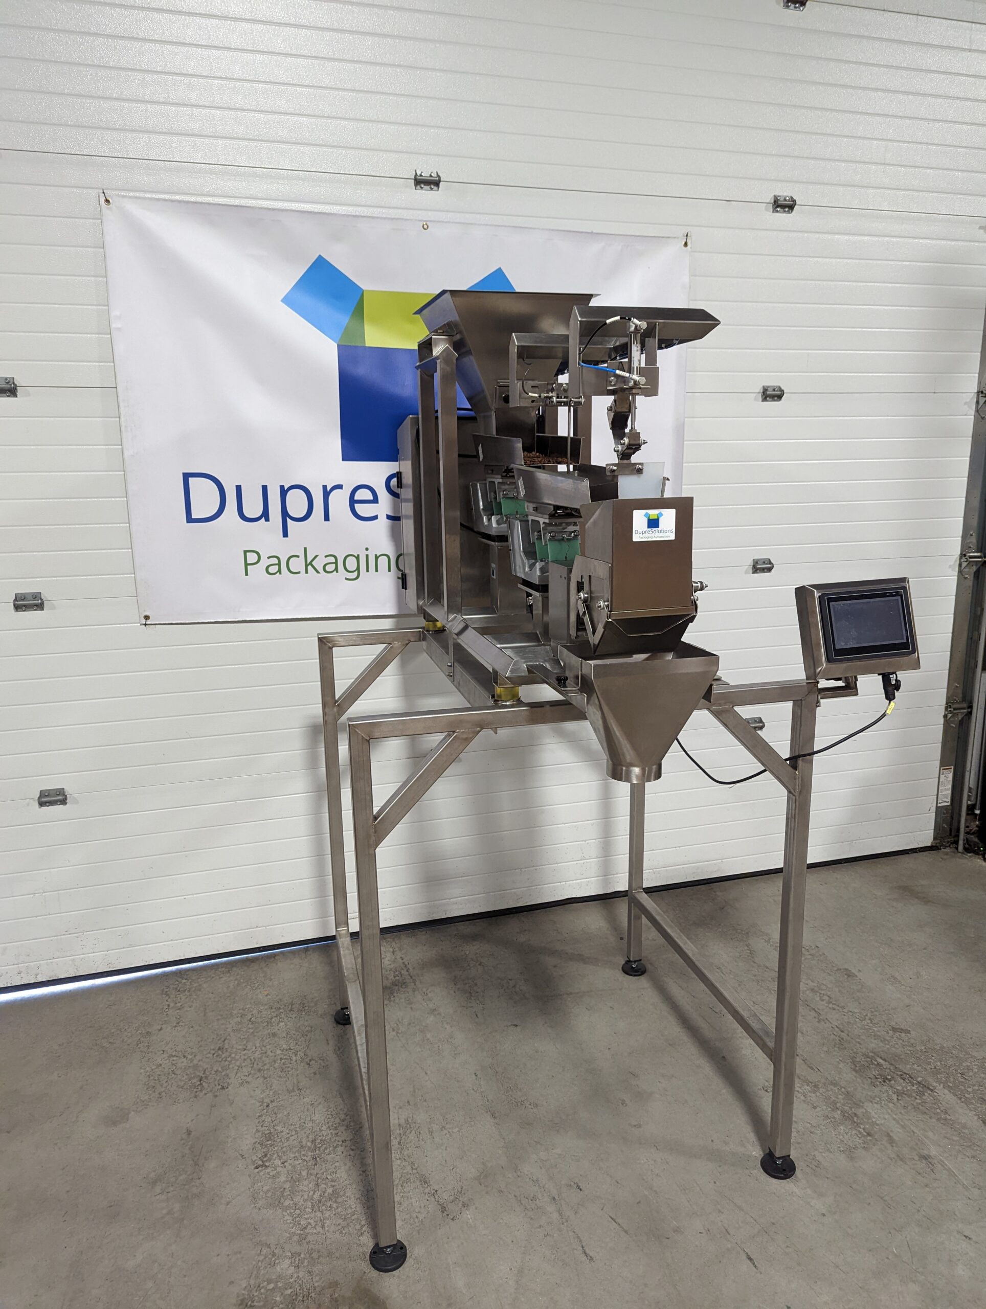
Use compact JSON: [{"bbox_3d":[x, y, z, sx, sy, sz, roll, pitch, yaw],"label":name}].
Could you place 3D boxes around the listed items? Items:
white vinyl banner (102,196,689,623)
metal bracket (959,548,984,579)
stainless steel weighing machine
[{"bbox_3d":[-0.209,-0.728,2.895,1.824,1.219,0.025,-4,13,-15],"label":"white vinyl banner"},{"bbox_3d":[1.884,-0.358,3.562,0.080,0.116,0.052,-4,13,-15],"label":"metal bracket"},{"bbox_3d":[0.198,0.163,2.273,1.216,2.010,1.412,-4,13,-14],"label":"stainless steel weighing machine"}]

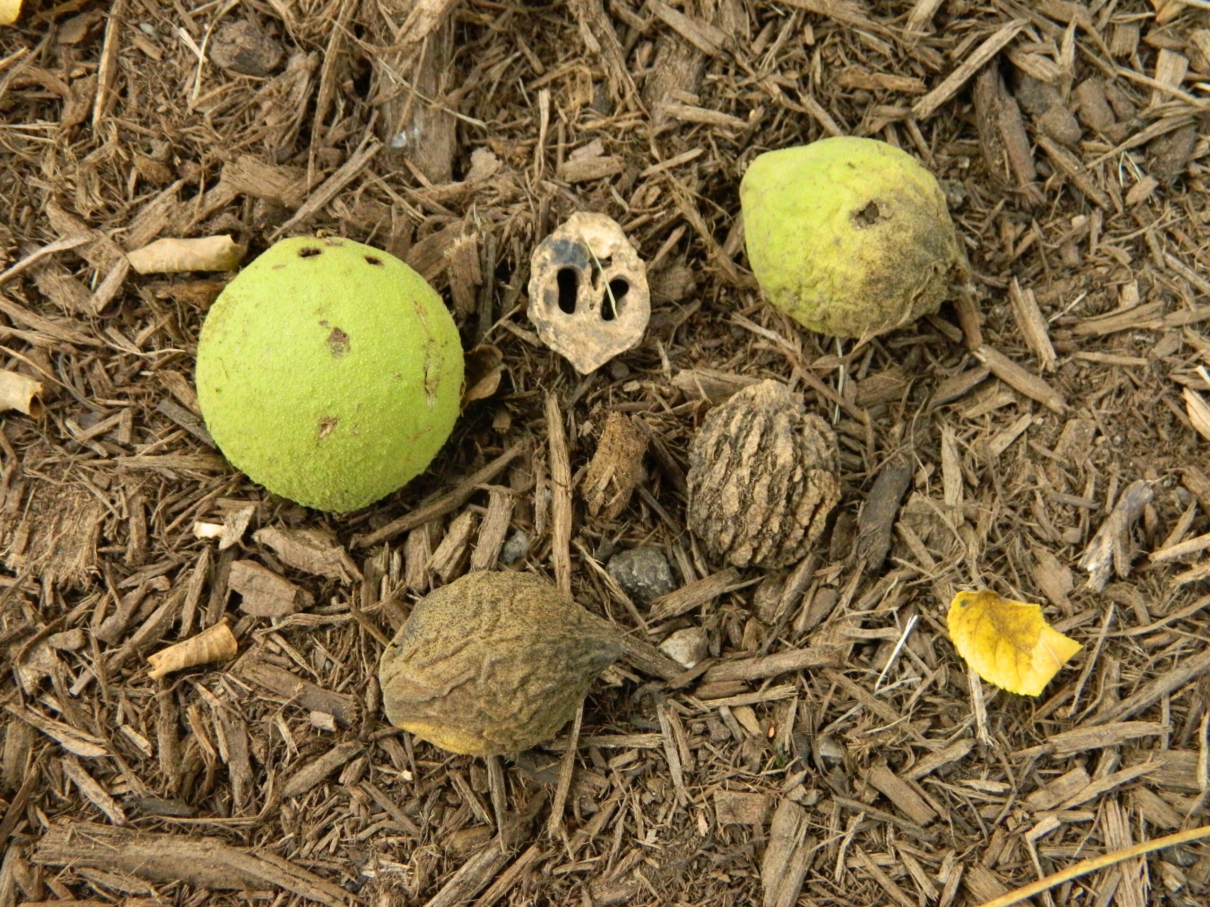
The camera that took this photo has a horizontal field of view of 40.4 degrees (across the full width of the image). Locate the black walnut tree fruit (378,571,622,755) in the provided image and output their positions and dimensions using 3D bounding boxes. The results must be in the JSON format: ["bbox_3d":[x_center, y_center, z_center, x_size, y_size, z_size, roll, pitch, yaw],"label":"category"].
[{"bbox_3d":[-0.021,0.043,0.337,0.050,0.036,0.037,-8,70,-3],"label":"black walnut tree fruit"}]

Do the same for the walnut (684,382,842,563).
[{"bbox_3d":[0.035,0.004,0.354,0.032,0.032,0.041,6,70,2],"label":"walnut"}]

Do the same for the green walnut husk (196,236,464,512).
[{"bbox_3d":[-0.059,-0.017,0.349,0.057,0.057,0.057,0,70,0],"label":"green walnut husk"}]

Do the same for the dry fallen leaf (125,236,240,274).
[{"bbox_3d":[-0.098,-0.046,0.382,0.026,0.009,0.009,-2,70,-1],"label":"dry fallen leaf"}]

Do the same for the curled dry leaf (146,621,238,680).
[{"bbox_3d":[-0.088,0.042,0.349,0.019,0.007,0.007,-21,71,-7],"label":"curled dry leaf"}]

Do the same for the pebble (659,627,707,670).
[{"bbox_3d":[0.018,0.041,0.352,0.010,0.008,0.008,-34,73,-11],"label":"pebble"}]

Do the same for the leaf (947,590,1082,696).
[{"bbox_3d":[0.085,0.038,0.350,0.021,0.006,0.026,-42,75,-14],"label":"leaf"}]

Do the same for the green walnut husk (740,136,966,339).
[{"bbox_3d":[0.056,-0.049,0.368,0.051,0.043,0.045,16,71,6],"label":"green walnut husk"}]

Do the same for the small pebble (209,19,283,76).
[{"bbox_3d":[-0.088,-0.099,0.402,0.018,0.012,0.014,11,70,4],"label":"small pebble"}]

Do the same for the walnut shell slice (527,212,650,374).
[{"bbox_3d":[-0.004,-0.037,0.376,0.028,0.014,0.038,3,70,1],"label":"walnut shell slice"}]

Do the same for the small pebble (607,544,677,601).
[{"bbox_3d":[0.008,0.026,0.357,0.015,0.011,0.012,13,71,5],"label":"small pebble"}]

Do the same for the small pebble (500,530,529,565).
[{"bbox_3d":[-0.020,0.021,0.360,0.005,0.006,0.008,12,70,4],"label":"small pebble"}]

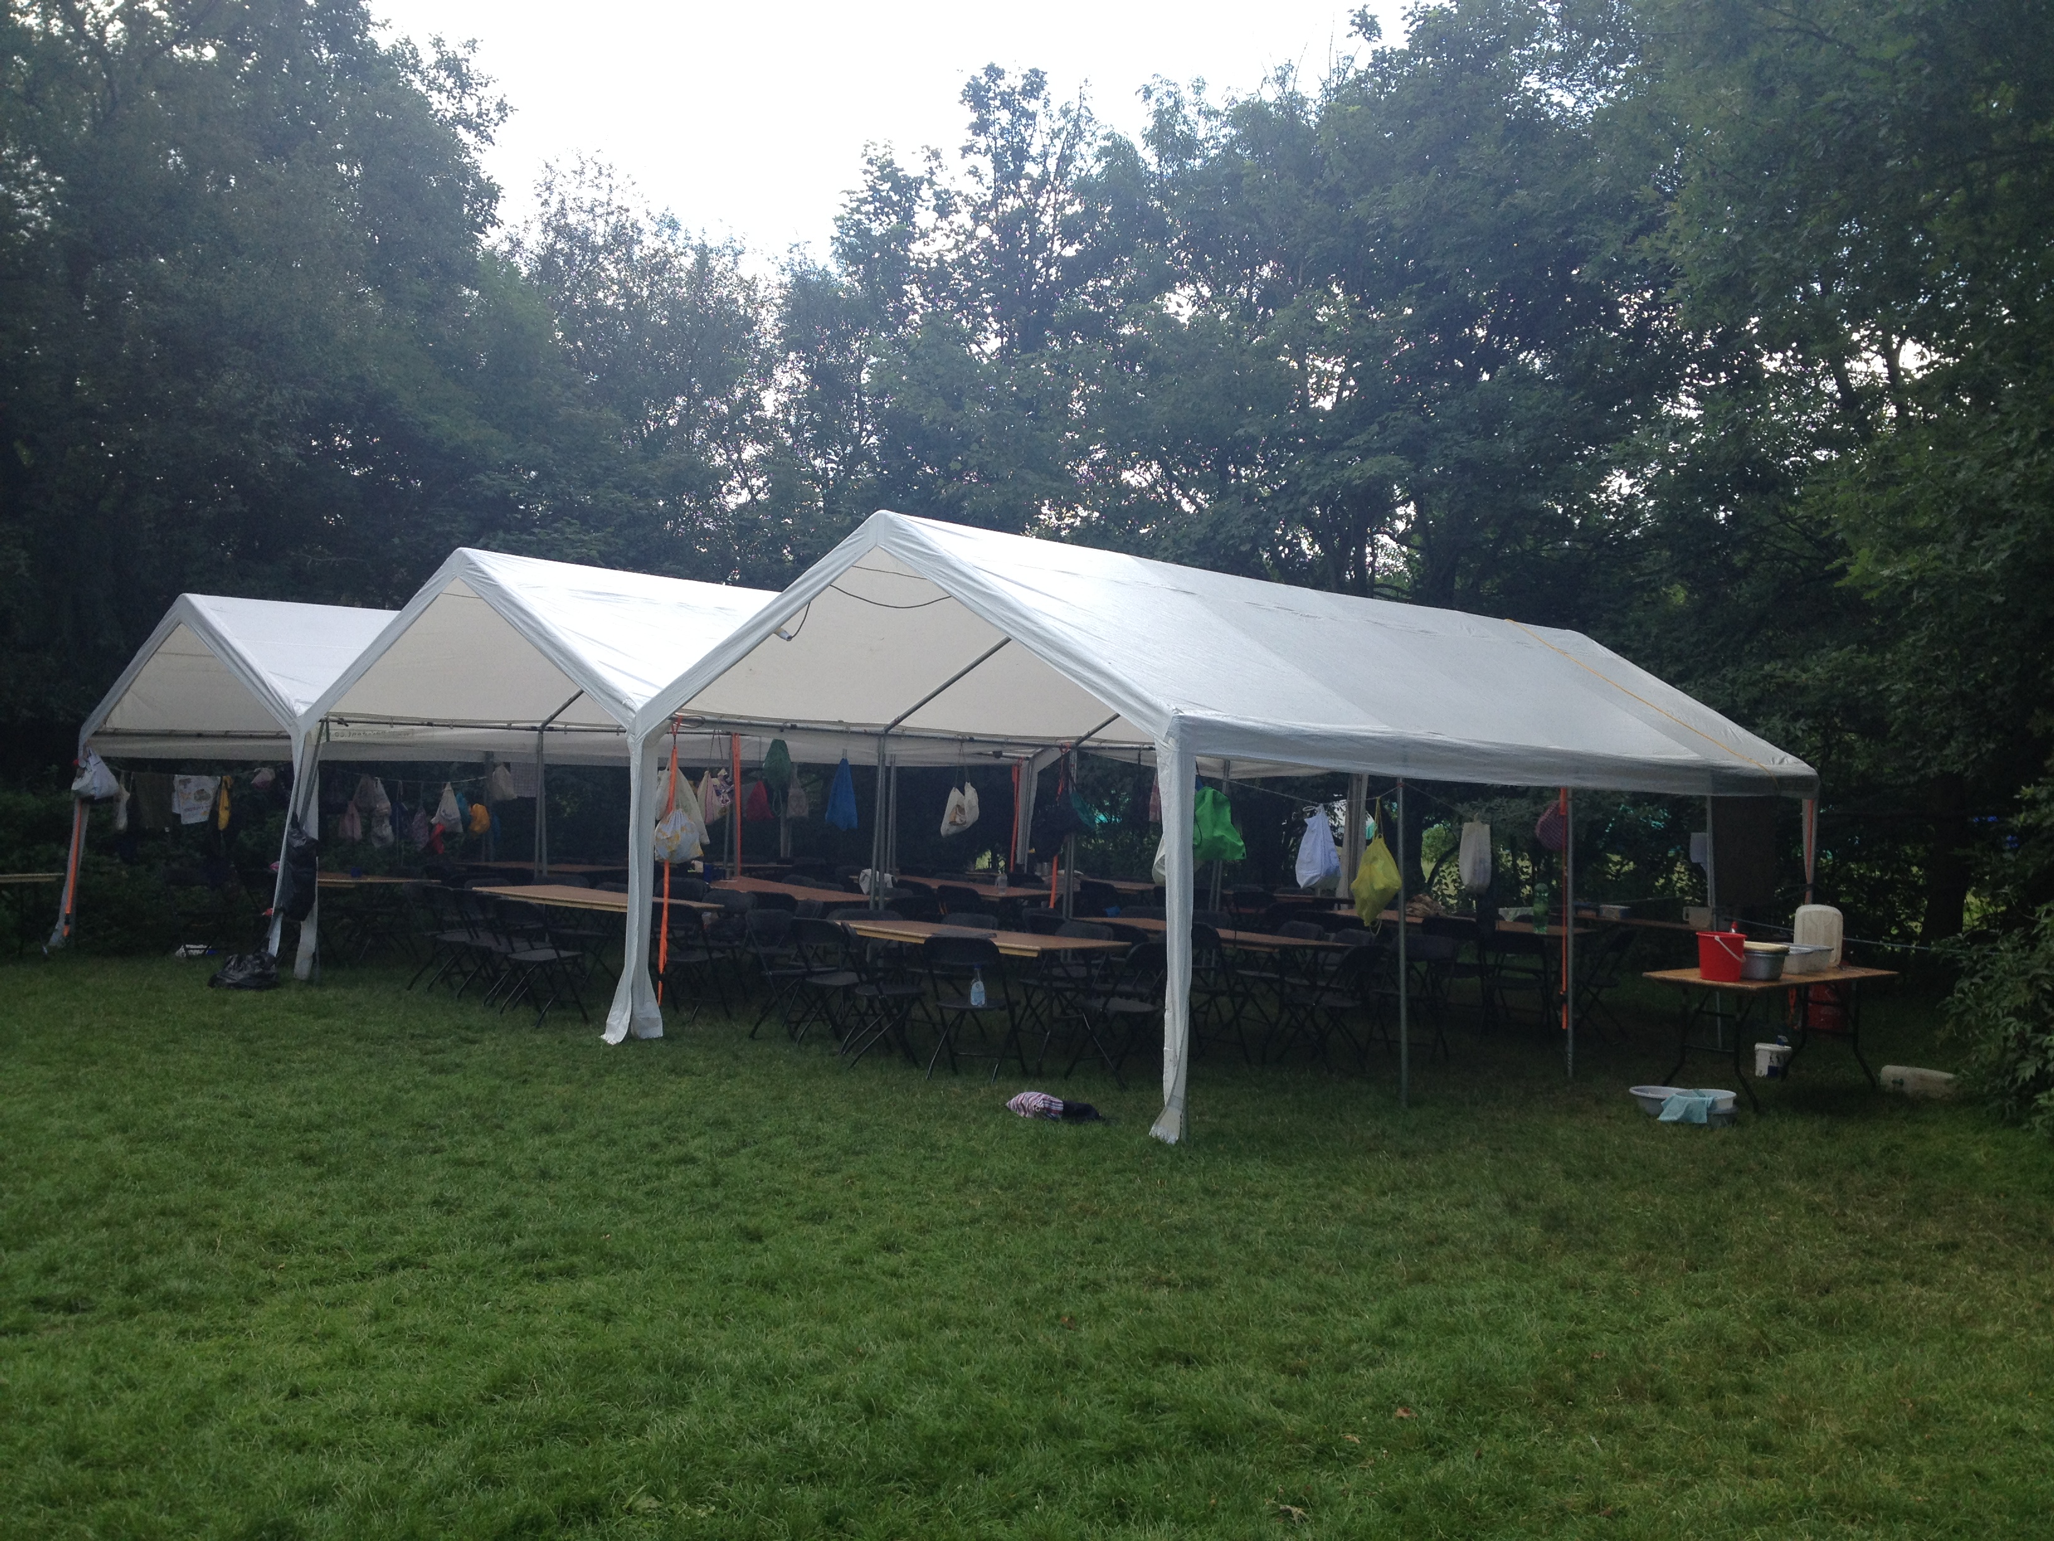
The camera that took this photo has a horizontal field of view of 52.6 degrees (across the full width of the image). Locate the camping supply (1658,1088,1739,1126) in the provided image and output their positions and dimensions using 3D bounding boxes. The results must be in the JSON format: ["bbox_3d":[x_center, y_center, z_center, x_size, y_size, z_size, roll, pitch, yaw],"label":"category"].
[{"bbox_3d":[3.633,1.813,11.153,0.380,0.165,0.360,1,-2,0],"label":"camping supply"}]

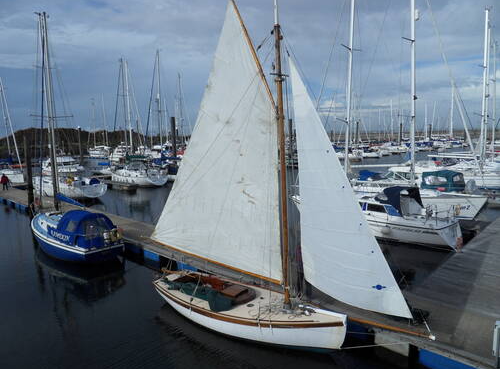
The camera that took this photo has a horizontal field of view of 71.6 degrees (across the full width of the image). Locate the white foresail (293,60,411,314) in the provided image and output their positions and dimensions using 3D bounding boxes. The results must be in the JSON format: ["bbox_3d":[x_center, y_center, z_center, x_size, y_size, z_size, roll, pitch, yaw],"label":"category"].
[{"bbox_3d":[2.532,0.017,8.920,3.200,6.500,0.600,4,9,31],"label":"white foresail"}]

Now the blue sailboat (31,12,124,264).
[{"bbox_3d":[-9.852,-2.505,17.842,8.400,11.900,2.450,6,10,39],"label":"blue sailboat"}]

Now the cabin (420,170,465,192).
[{"bbox_3d":[15.654,-0.365,28.359,2.200,1.550,2.200,-7,10,-38],"label":"cabin"}]

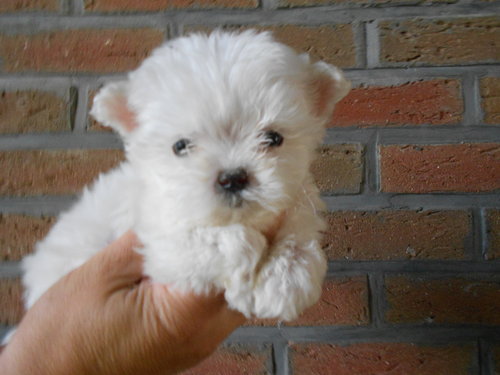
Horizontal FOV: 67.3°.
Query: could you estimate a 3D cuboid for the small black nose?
[{"bbox_3d":[-0.009,-0.004,0.195,0.016,0.013,0.011,-6,2,-6],"label":"small black nose"}]

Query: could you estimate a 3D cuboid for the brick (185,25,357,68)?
[{"bbox_3d":[0.022,-0.148,0.455,0.188,0.051,0.090,-1,-4,2],"label":"brick"}]

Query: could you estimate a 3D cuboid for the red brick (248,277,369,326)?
[{"bbox_3d":[0.028,0.121,0.434,0.191,0.050,0.090,-1,-4,2],"label":"red brick"}]

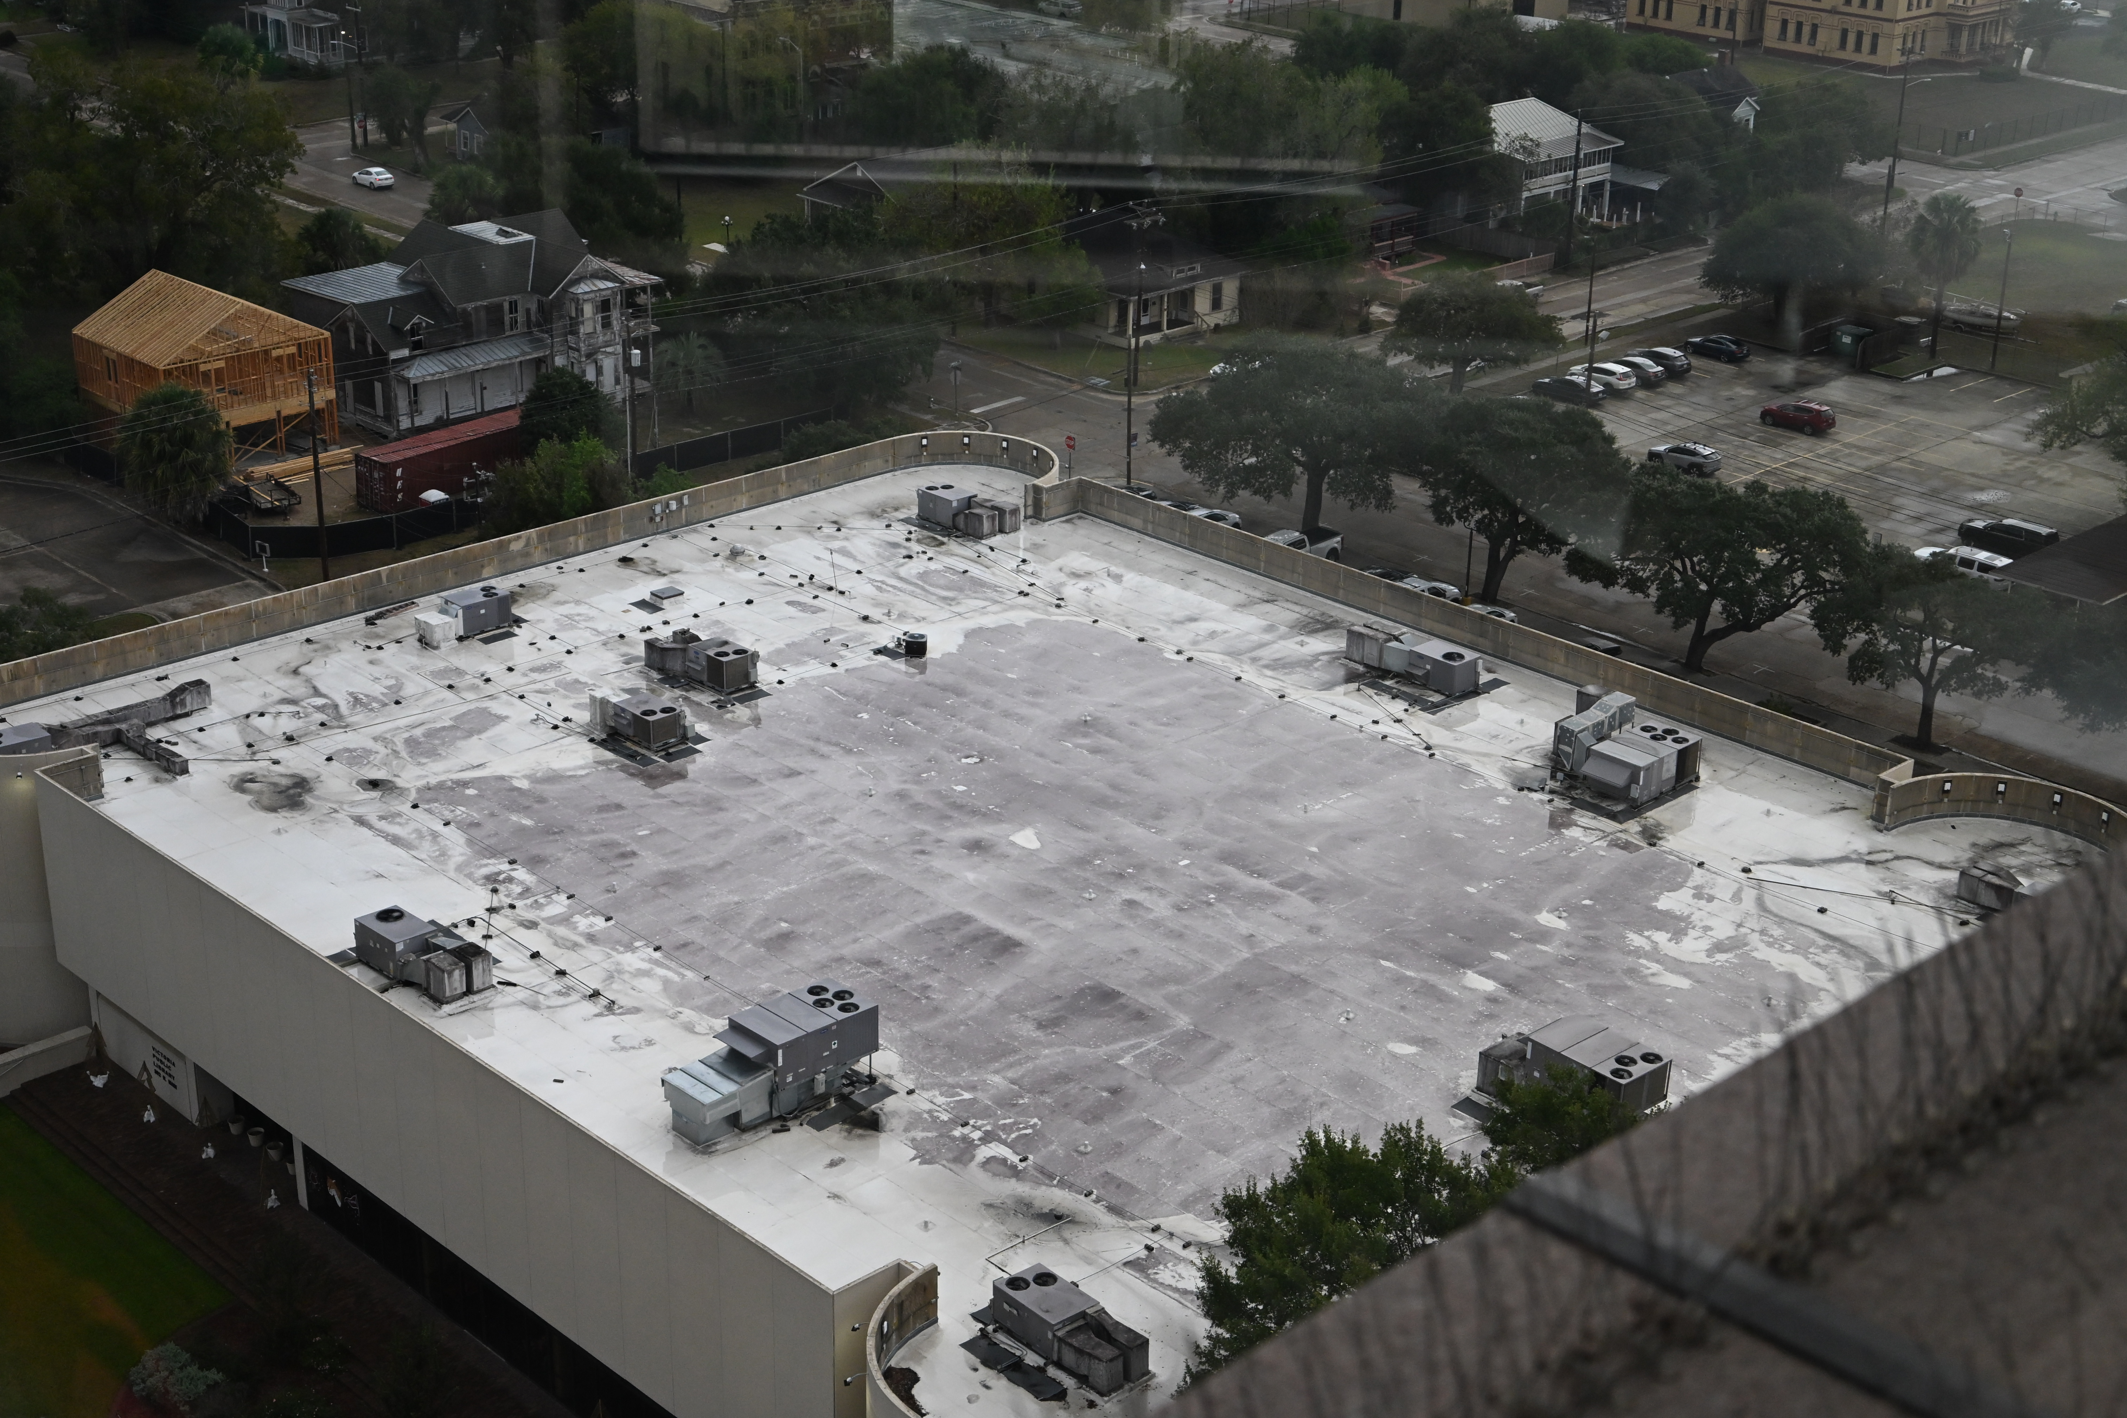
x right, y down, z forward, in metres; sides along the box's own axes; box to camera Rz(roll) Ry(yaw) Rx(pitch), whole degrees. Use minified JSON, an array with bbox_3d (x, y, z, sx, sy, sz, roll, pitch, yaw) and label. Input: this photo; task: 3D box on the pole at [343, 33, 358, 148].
[{"bbox_3d":[-58.356,-50.720,241.745,0.500,9.500,0.500,1,22,0],"label":"pole"}]

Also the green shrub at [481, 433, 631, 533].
[{"bbox_3d":[-27.689,-12.191,161.028,6.200,4.500,4.200,-19,30,-40],"label":"green shrub"}]

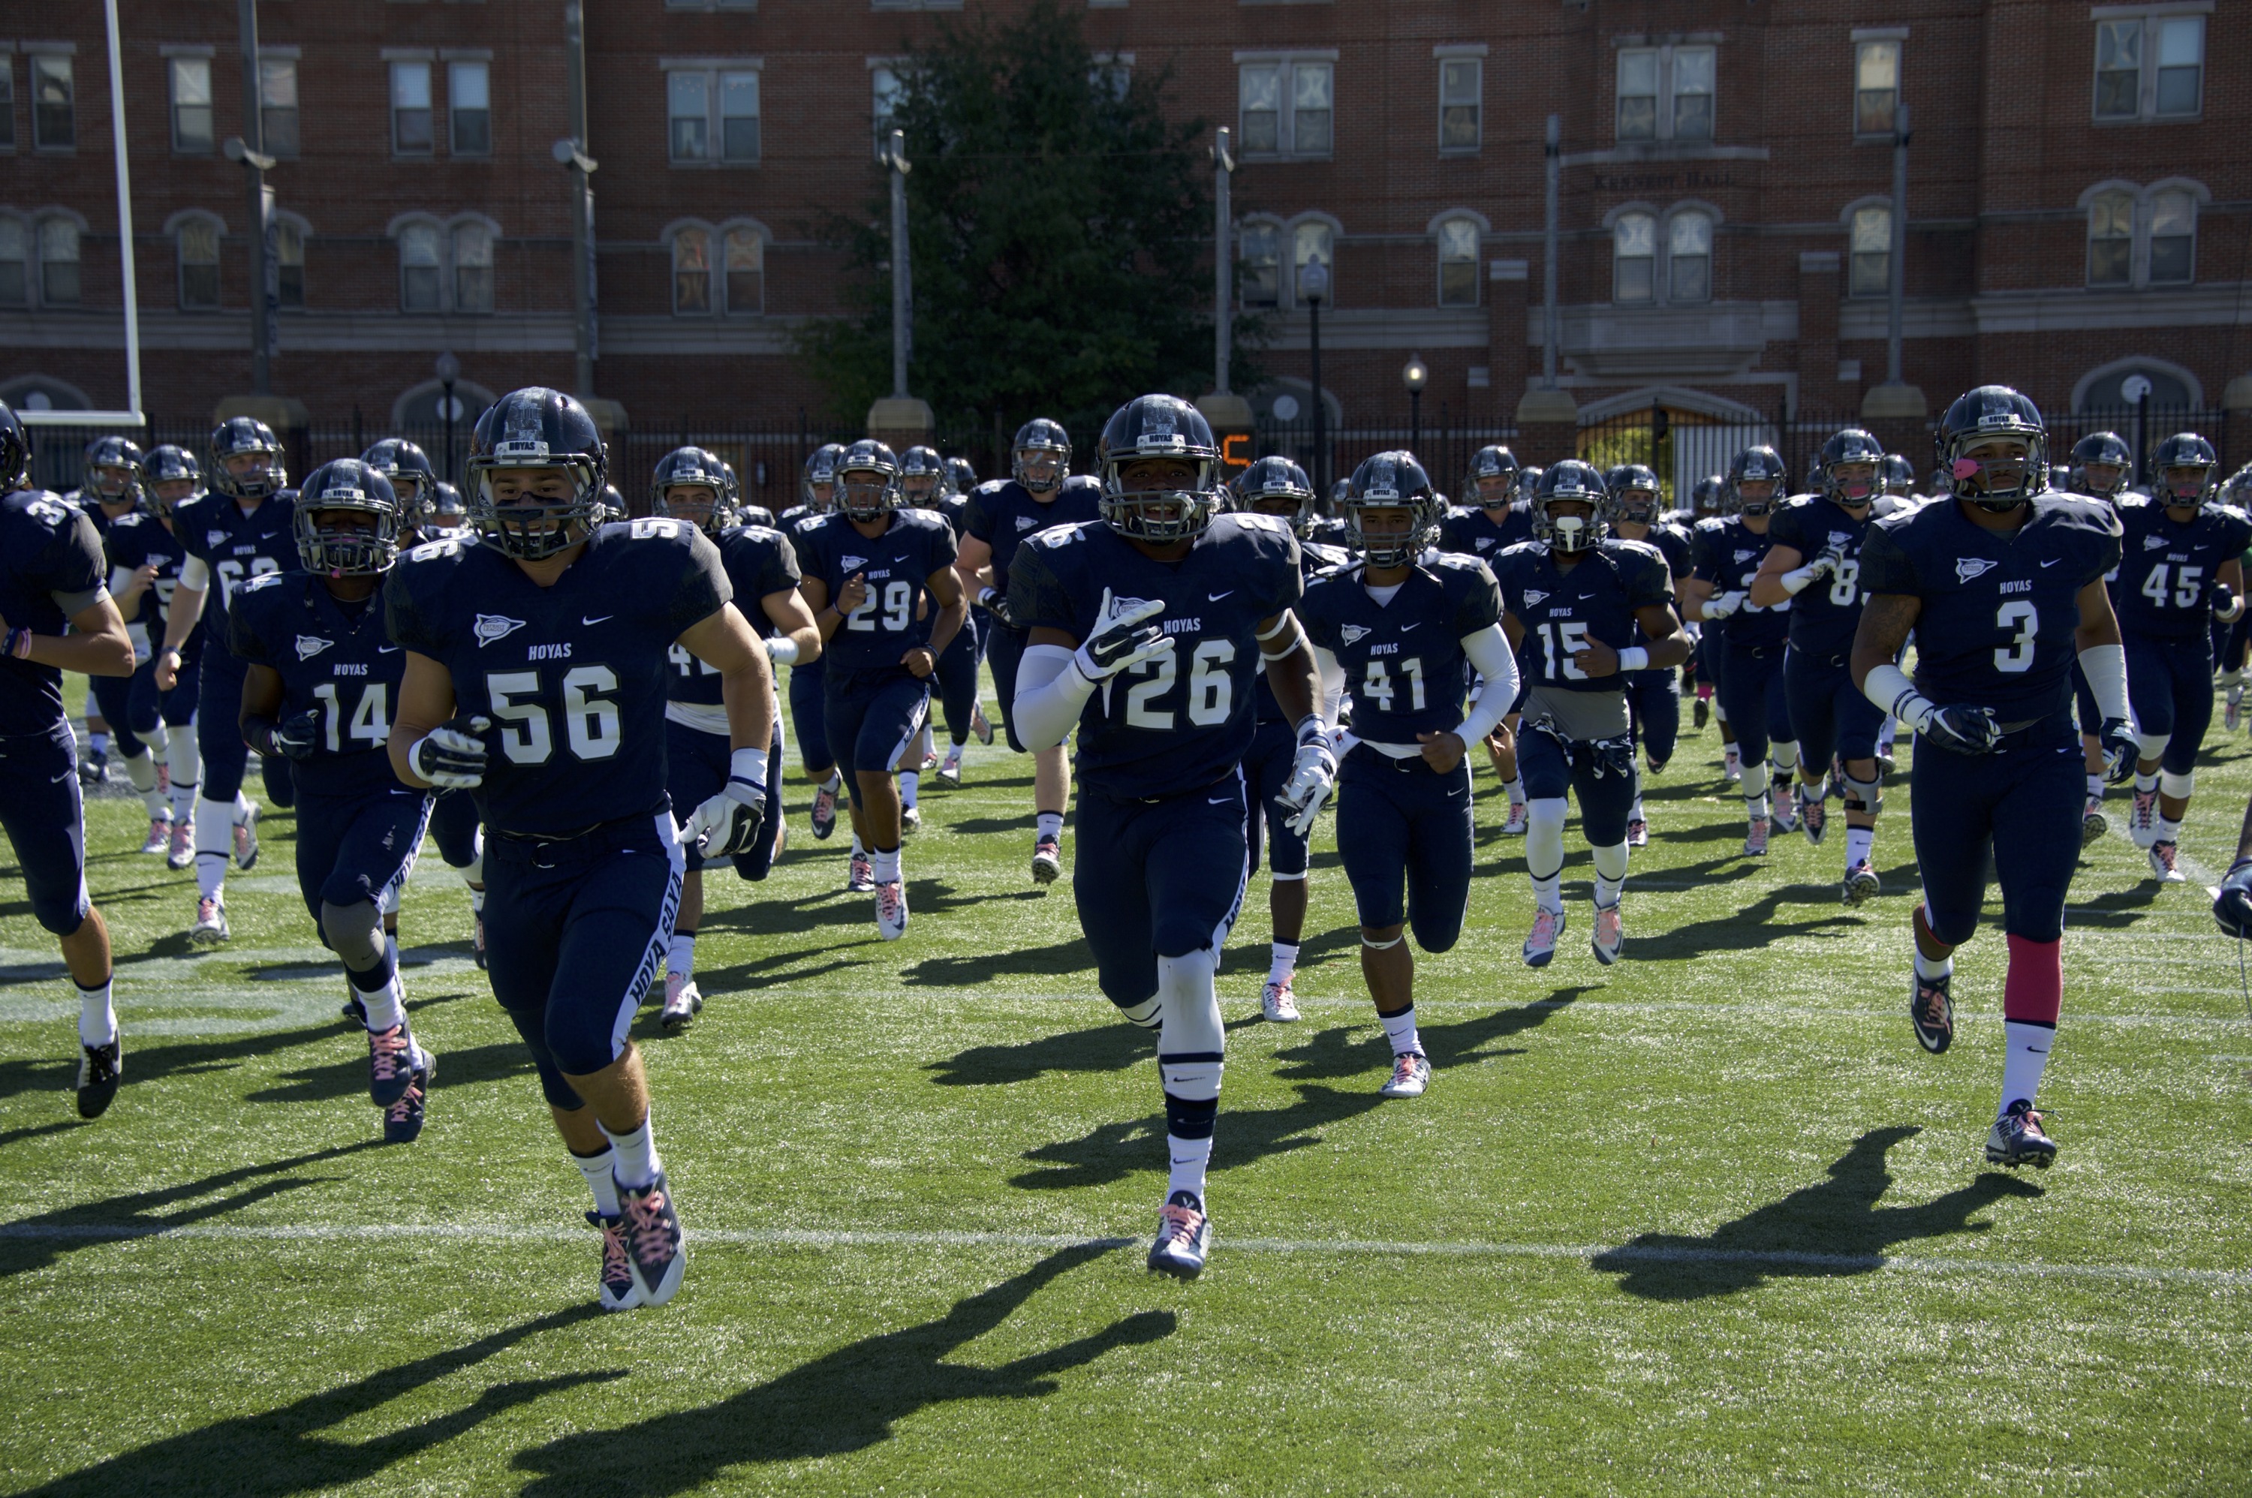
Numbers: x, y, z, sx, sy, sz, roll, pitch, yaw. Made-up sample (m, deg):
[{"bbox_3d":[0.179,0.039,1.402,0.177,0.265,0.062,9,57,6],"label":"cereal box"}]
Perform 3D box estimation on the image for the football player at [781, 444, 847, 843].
[{"bbox_3d":[-1.228,-0.349,18.649,0.620,1.825,0.850,0,3,2],"label":"football player"}]

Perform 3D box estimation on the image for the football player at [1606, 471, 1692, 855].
[{"bbox_3d":[2.312,-0.428,20.500,0.620,1.746,0.850,0,3,0],"label":"football player"}]

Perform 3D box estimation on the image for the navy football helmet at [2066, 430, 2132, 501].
[{"bbox_3d":[4.162,-1.208,19.200,0.255,0.292,0.300,0,3,-2],"label":"navy football helmet"}]

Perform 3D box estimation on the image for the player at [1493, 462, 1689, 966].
[{"bbox_3d":[1.535,-0.116,14.850,0.660,1.670,0.650,0,3,8],"label":"player"}]

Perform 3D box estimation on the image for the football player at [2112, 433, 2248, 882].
[{"bbox_3d":[4.405,-0.386,18.800,0.620,1.860,0.750,1,3,13],"label":"football player"}]

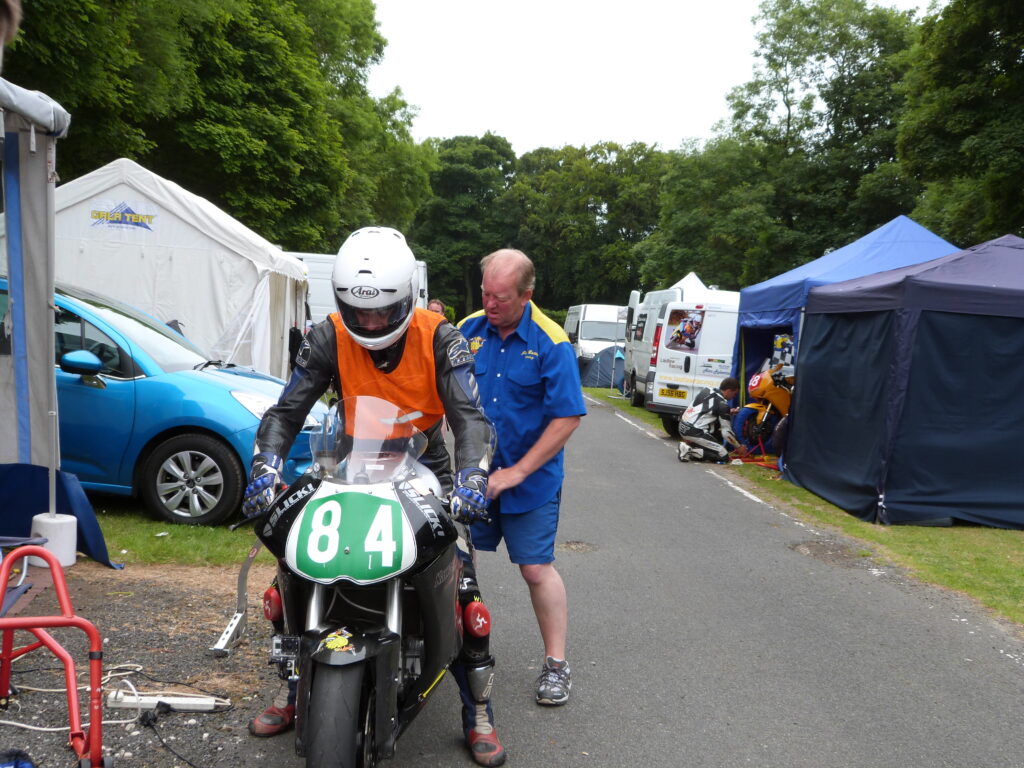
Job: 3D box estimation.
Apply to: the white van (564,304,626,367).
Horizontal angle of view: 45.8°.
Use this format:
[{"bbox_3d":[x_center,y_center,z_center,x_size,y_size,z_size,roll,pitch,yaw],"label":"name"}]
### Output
[{"bbox_3d":[3.182,-1.399,41.170,2.000,2.500,5.400,3,2,-3],"label":"white van"}]

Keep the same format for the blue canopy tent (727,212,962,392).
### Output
[{"bbox_3d":[4.756,-0.527,15.280,3.000,3.160,3.000,3,2,-3],"label":"blue canopy tent"}]

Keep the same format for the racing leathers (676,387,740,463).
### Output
[{"bbox_3d":[2.397,0.487,14.779,0.700,0.920,0.520,2,3,-18],"label":"racing leathers"}]

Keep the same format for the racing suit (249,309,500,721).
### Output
[{"bbox_3d":[-0.426,0.456,4.004,0.760,1.380,0.800,4,3,10],"label":"racing suit"}]

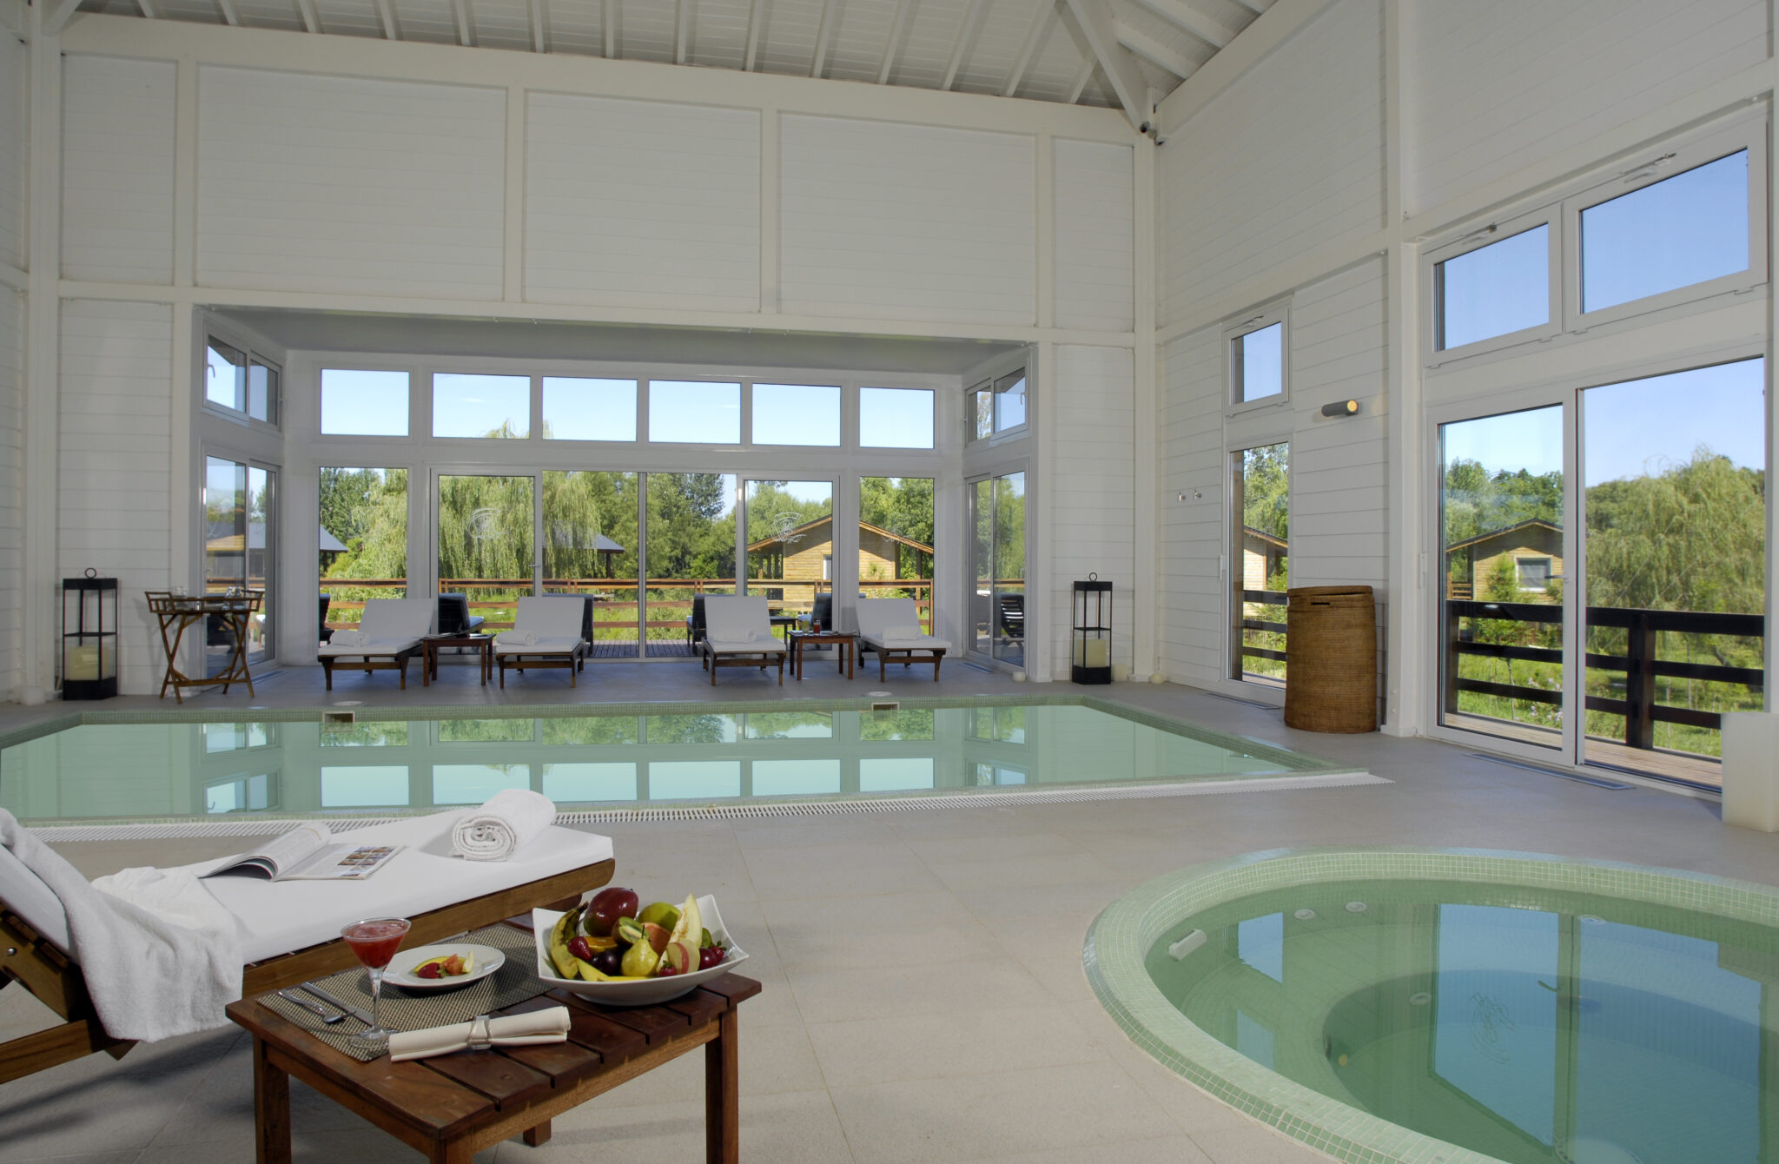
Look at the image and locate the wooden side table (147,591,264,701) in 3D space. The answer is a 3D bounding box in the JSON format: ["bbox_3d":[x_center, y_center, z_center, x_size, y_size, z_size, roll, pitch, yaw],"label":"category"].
[{"bbox_3d":[-5.583,0.512,8.468,0.445,0.880,0.700,1,1,33],"label":"wooden side table"}]

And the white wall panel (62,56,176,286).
[{"bbox_3d":[-6.290,-3.358,8.469,0.835,1.817,0.060,0,1,-11],"label":"white wall panel"}]

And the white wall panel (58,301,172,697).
[{"bbox_3d":[-6.628,-0.710,8.897,0.860,3.368,0.050,0,1,-11],"label":"white wall panel"}]

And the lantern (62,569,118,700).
[{"bbox_3d":[-6.495,0.421,8.432,0.270,1.060,0.270,0,1,-12],"label":"lantern"}]

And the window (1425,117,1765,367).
[{"bbox_3d":[3.970,-1.862,6.083,0.080,0.803,2.343,0,1,-11],"label":"window"}]

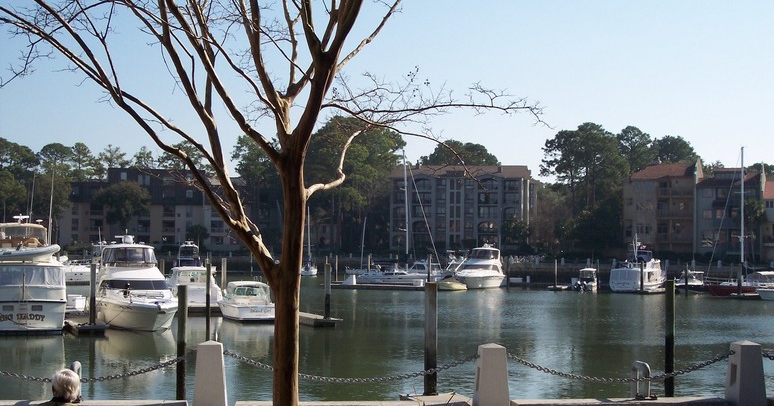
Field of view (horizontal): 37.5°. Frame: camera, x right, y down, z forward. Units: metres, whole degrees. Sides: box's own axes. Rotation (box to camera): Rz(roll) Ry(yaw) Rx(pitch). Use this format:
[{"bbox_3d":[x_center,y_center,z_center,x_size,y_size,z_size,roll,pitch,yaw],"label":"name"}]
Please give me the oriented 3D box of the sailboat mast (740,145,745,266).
[{"bbox_3d":[39.058,0.879,125.213,0.200,13.950,0.220,-1,-3,28],"label":"sailboat mast"}]

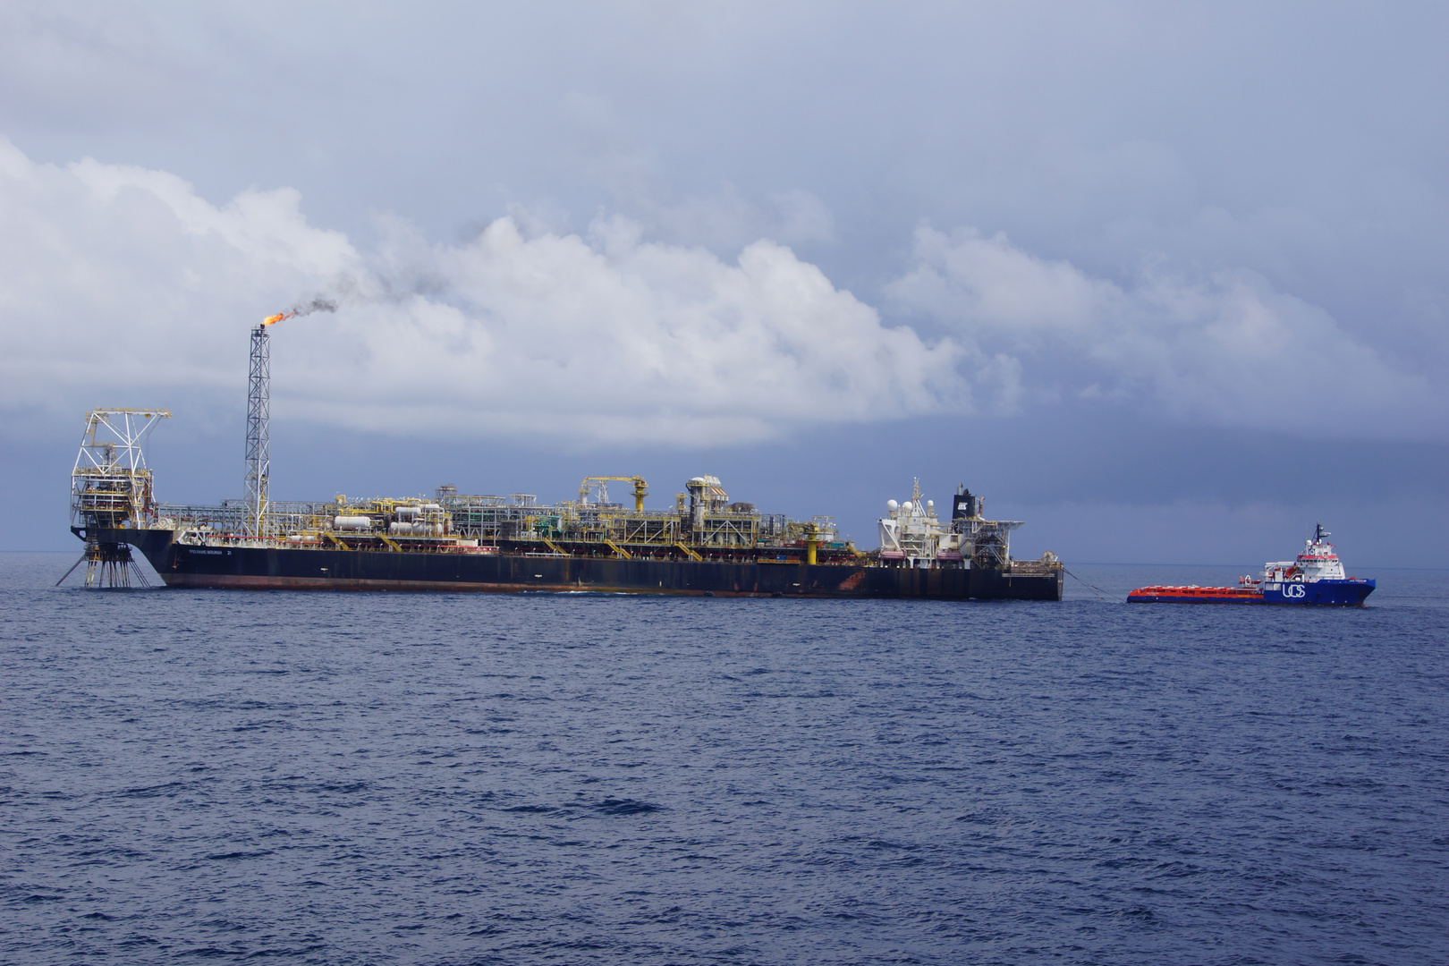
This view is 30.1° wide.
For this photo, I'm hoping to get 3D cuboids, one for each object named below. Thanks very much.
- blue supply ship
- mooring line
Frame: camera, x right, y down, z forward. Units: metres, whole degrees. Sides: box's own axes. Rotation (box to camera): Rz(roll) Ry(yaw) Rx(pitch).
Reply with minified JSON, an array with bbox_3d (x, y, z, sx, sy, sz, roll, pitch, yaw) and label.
[{"bbox_3d":[168.551,26.635,860.521,77.000,27.000,17.500,0,-2,18],"label":"blue supply ship"},{"bbox_3d":[120.600,33.500,898.000,15.500,11.500,3.000,0,-2,9],"label":"mooring line"}]

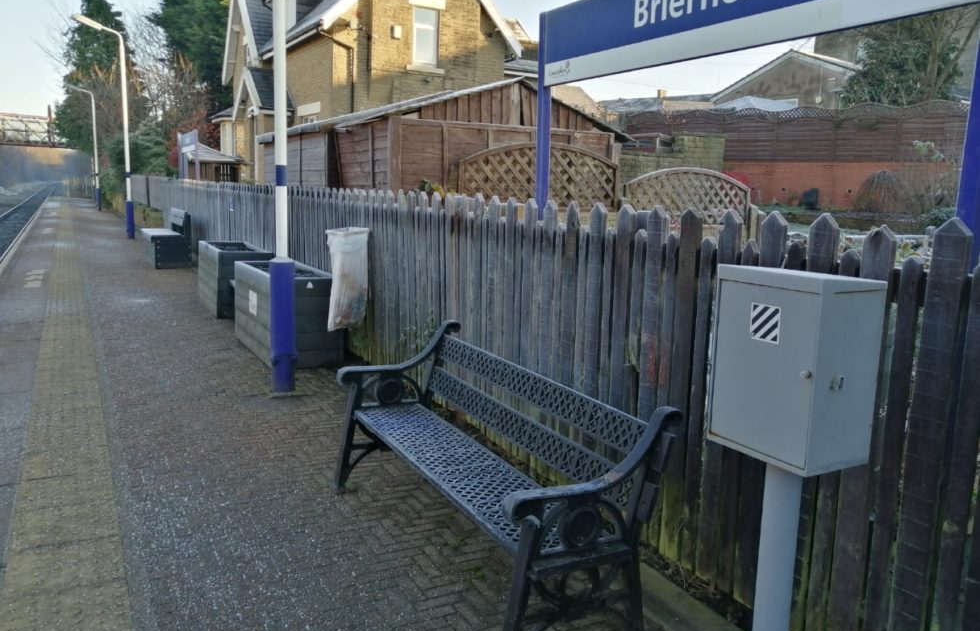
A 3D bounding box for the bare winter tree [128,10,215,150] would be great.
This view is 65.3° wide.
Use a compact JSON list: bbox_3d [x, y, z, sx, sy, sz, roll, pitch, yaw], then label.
[{"bbox_3d":[-16.145,-10.297,38.083,5.000,9.800,5.000,-4,11,-28],"label":"bare winter tree"}]

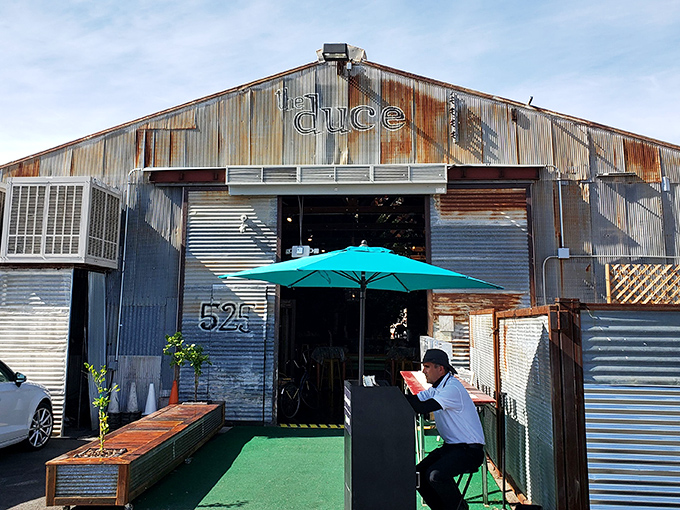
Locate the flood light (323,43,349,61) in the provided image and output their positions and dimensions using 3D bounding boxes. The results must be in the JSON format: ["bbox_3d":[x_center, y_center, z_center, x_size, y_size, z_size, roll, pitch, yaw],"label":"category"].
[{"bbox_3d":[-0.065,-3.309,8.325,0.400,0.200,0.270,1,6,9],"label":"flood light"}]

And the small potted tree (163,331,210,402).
[{"bbox_3d":[-2.314,1.696,7.699,0.680,1.020,0.600,0,-8,2],"label":"small potted tree"}]

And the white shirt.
[{"bbox_3d":[0.822,1.142,3.800,0.460,0.520,0.470,-12,-8,1],"label":"white shirt"}]

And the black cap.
[{"bbox_3d":[0.735,0.803,3.850,0.300,0.180,0.210,7,-7,3],"label":"black cap"}]

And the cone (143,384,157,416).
[{"bbox_3d":[-2.951,2.258,7.954,0.270,0.470,0.270,0,-8,2],"label":"cone"}]

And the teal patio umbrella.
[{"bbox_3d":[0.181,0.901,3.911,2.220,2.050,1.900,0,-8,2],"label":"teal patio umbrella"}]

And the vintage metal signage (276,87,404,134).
[{"bbox_3d":[0.009,-2.451,8.691,2.240,0.870,0.130,0,-8,2],"label":"vintage metal signage"}]

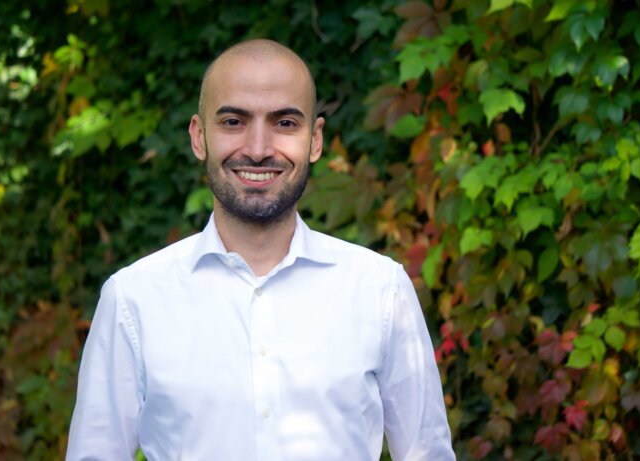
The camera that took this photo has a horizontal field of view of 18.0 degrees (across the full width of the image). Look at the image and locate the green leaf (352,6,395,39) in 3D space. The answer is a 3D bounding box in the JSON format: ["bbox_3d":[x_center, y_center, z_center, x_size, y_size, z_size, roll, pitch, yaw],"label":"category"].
[{"bbox_3d":[0.102,-0.397,3.850,0.078,0.061,0.035,0,0,10],"label":"green leaf"}]

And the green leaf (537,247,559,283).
[{"bbox_3d":[0.372,0.056,3.300,0.036,0.059,0.018,0,-11,9],"label":"green leaf"}]

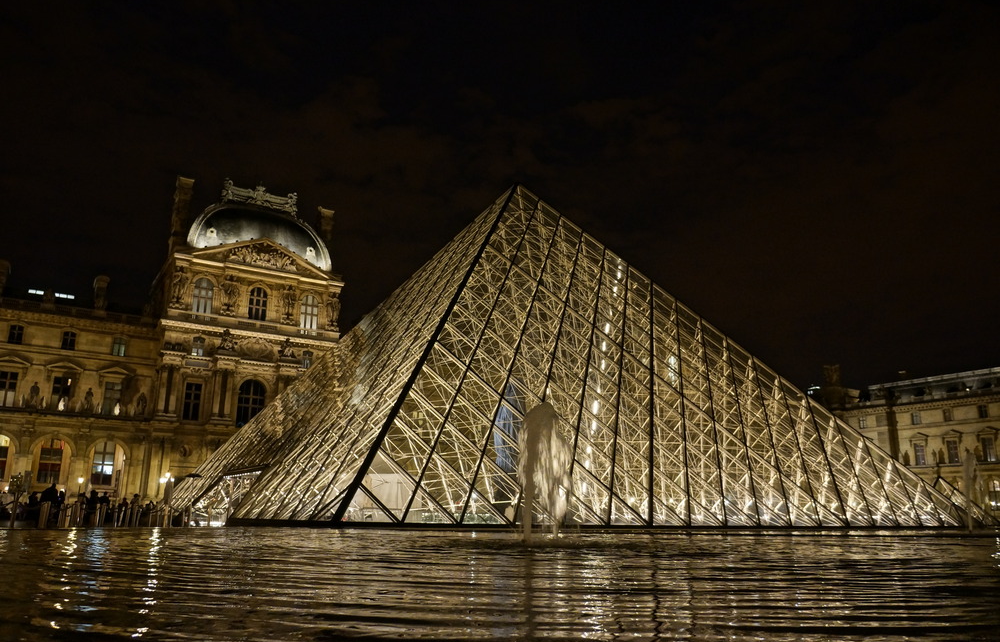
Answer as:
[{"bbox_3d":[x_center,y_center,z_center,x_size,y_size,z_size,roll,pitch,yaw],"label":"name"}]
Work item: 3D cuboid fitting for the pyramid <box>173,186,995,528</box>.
[{"bbox_3d":[0.964,1.347,46.721,35.100,21.600,35.100,10,-17,-31],"label":"pyramid"}]

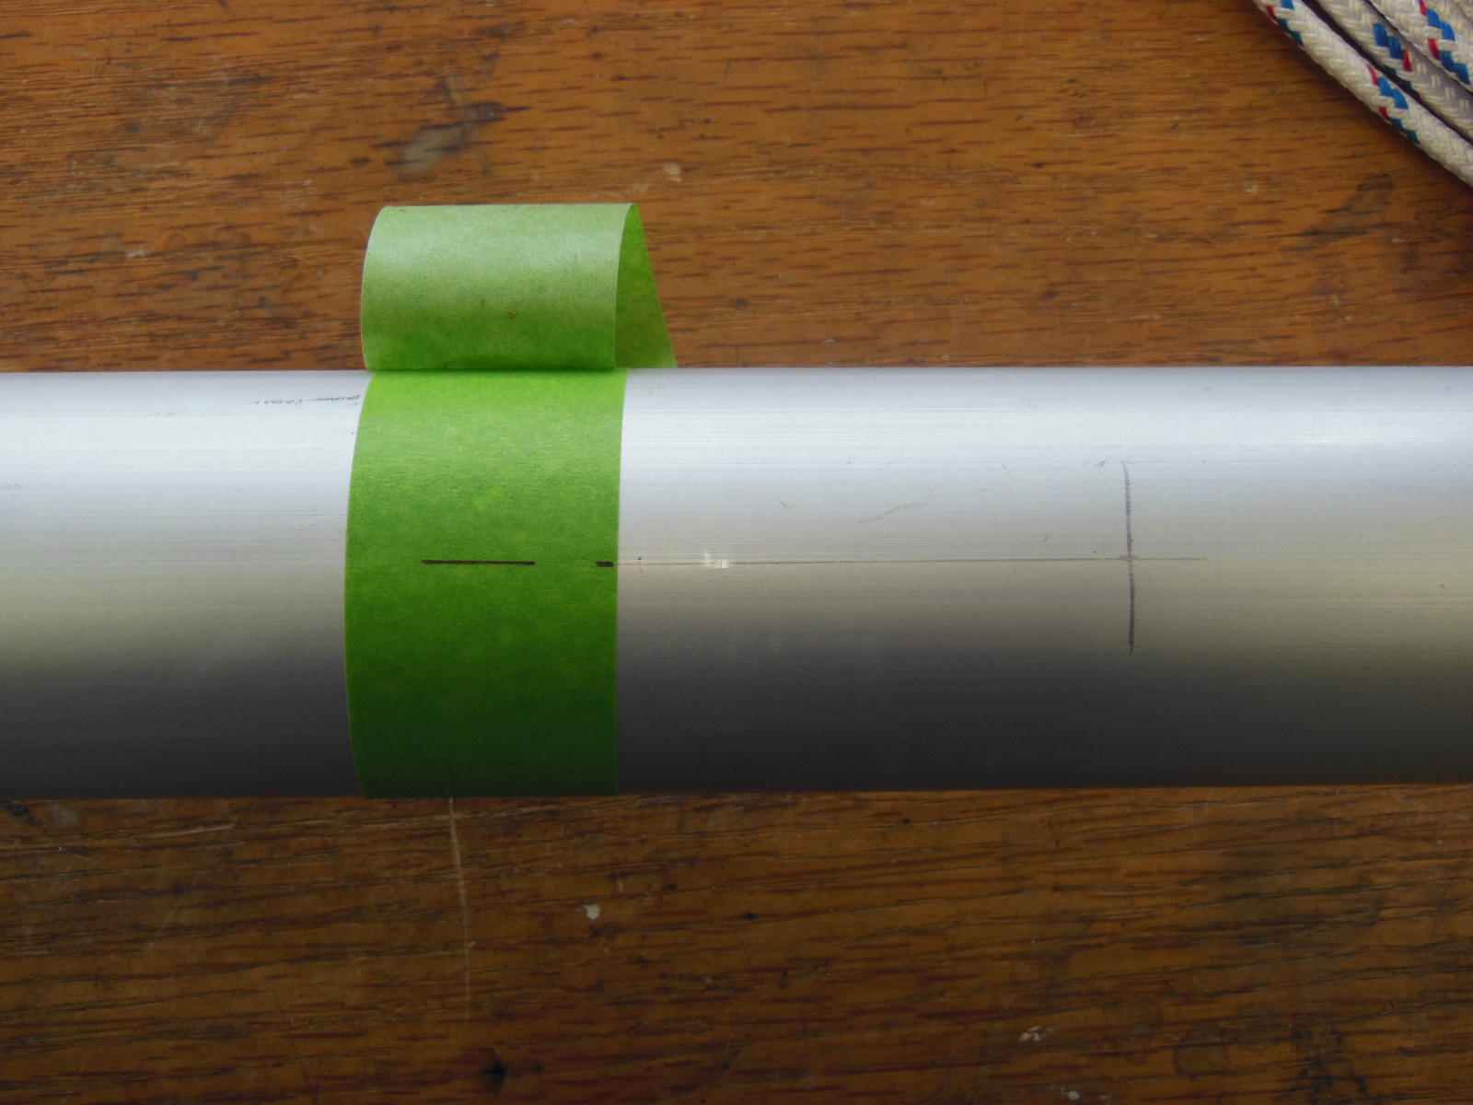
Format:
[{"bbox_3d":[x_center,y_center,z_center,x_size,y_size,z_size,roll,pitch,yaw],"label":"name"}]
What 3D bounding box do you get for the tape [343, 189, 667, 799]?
[{"bbox_3d":[-0.022,-0.005,0.203,0.030,0.045,0.061,0,85,-2],"label":"tape"}]

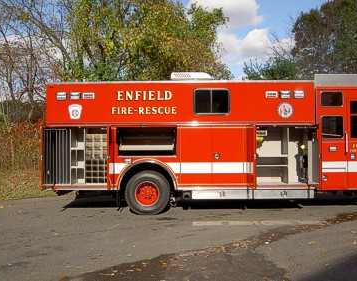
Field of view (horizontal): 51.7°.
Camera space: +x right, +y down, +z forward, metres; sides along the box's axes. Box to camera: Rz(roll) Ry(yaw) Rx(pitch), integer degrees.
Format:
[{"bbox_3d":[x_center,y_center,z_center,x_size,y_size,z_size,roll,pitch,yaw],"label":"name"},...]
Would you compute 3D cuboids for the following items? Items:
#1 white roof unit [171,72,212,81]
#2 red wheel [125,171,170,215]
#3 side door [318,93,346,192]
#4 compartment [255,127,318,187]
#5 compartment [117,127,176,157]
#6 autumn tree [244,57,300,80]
[{"bbox_3d":[0.353,-1.617,10.184,1.140,0.340,0.750,0,-1,0],"label":"white roof unit"},{"bbox_3d":[-0.748,1.274,9.100,1.070,1.070,0.310,0,-1,0],"label":"red wheel"},{"bbox_3d":[3.764,-0.012,9.000,0.740,2.430,0.080,0,-1,0],"label":"side door"},{"bbox_3d":[2.559,0.377,9.250,1.580,1.440,0.640,0,-1,0],"label":"compartment"},{"bbox_3d":[-0.764,0.037,9.240,1.420,0.730,0.620,0,-1,0],"label":"compartment"},{"bbox_3d":[6.436,-1.554,25.039,4.000,7.300,4.000,0,-1,0],"label":"autumn tree"}]

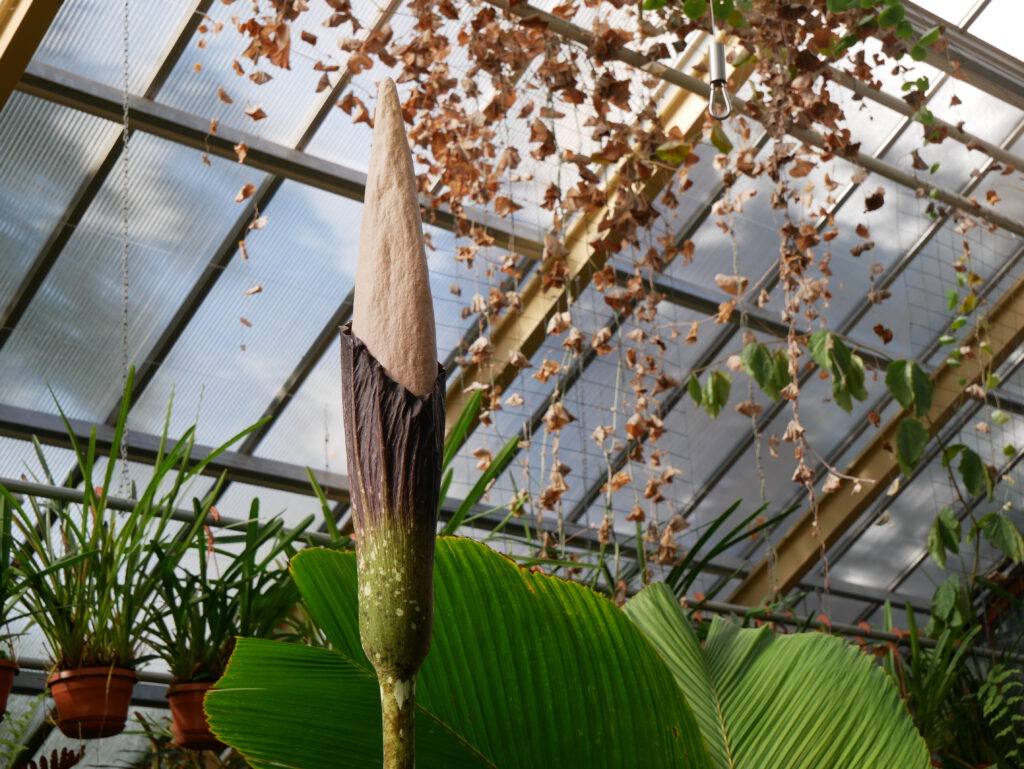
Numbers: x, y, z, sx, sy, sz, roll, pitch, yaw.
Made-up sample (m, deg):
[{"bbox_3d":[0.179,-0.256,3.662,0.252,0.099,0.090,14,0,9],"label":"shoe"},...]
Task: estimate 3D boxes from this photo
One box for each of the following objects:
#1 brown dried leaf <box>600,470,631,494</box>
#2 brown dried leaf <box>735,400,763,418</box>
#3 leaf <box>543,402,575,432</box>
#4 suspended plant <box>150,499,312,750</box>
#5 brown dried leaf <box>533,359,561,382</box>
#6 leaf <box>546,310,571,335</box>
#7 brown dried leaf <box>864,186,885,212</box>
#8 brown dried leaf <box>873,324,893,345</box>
[{"bbox_3d":[0.265,0.251,4.850,0.075,0.055,0.052,-4,-16,3],"label":"brown dried leaf"},{"bbox_3d":[0.662,0.070,5.300,0.077,0.046,0.055,-5,-16,7],"label":"brown dried leaf"},{"bbox_3d":[0.120,0.084,4.800,0.084,0.068,0.065,-3,-16,1],"label":"leaf"},{"bbox_3d":[-0.963,0.824,6.500,0.560,0.850,0.530,-1,-16,-8],"label":"suspended plant"},{"bbox_3d":[0.087,-0.035,4.800,0.068,0.055,0.050,-3,-16,1],"label":"brown dried leaf"},{"bbox_3d":[0.119,-0.159,4.850,0.060,0.055,0.050,-3,-16,2],"label":"leaf"},{"bbox_3d":[1.142,-0.581,5.950,0.067,0.076,0.048,-6,-16,11],"label":"brown dried leaf"},{"bbox_3d":[1.144,-0.154,5.850,0.060,0.056,0.042,-6,-16,11],"label":"brown dried leaf"}]

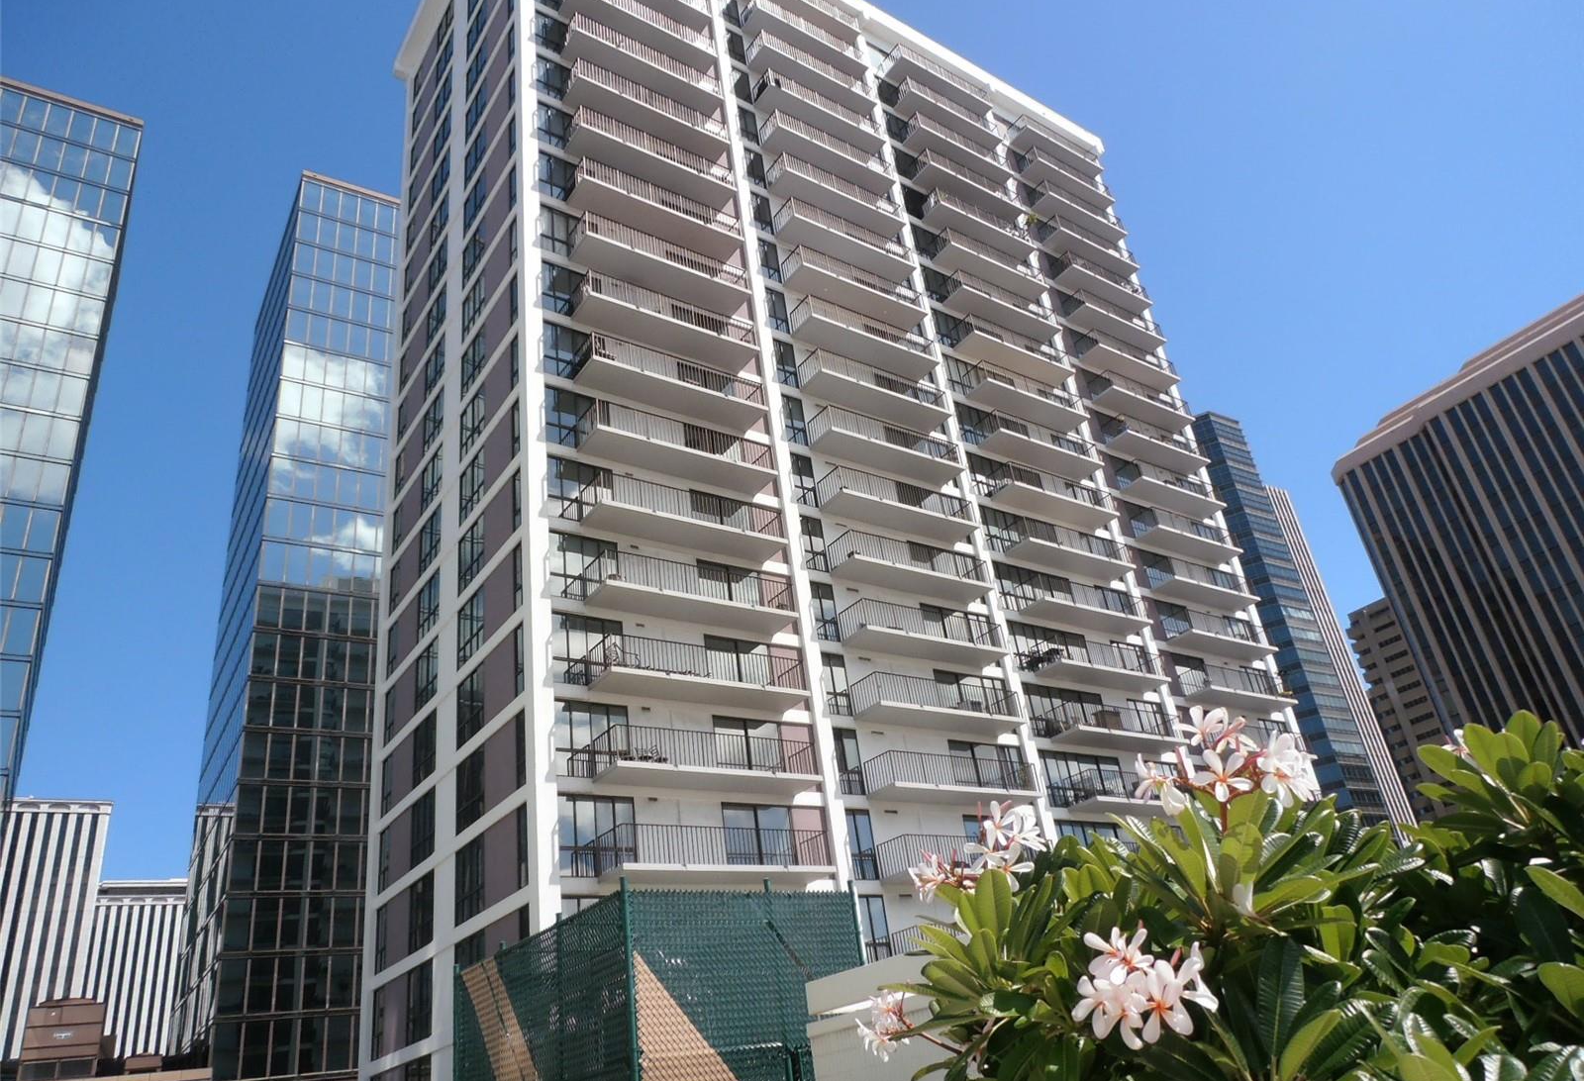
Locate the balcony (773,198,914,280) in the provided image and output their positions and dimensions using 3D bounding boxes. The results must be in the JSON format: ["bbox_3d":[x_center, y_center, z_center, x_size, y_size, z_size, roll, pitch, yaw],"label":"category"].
[{"bbox_3d":[2.410,-13.109,48.503,6.790,1.191,1.408,12,-34,-34],"label":"balcony"}]

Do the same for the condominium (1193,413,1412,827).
[{"bbox_3d":[95.711,39.495,214.322,20.000,131.000,32.000,9,-33,-30],"label":"condominium"}]

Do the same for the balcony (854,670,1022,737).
[{"bbox_3d":[5.266,5.840,38.894,6.940,1.185,1.434,12,-34,-34],"label":"balcony"}]

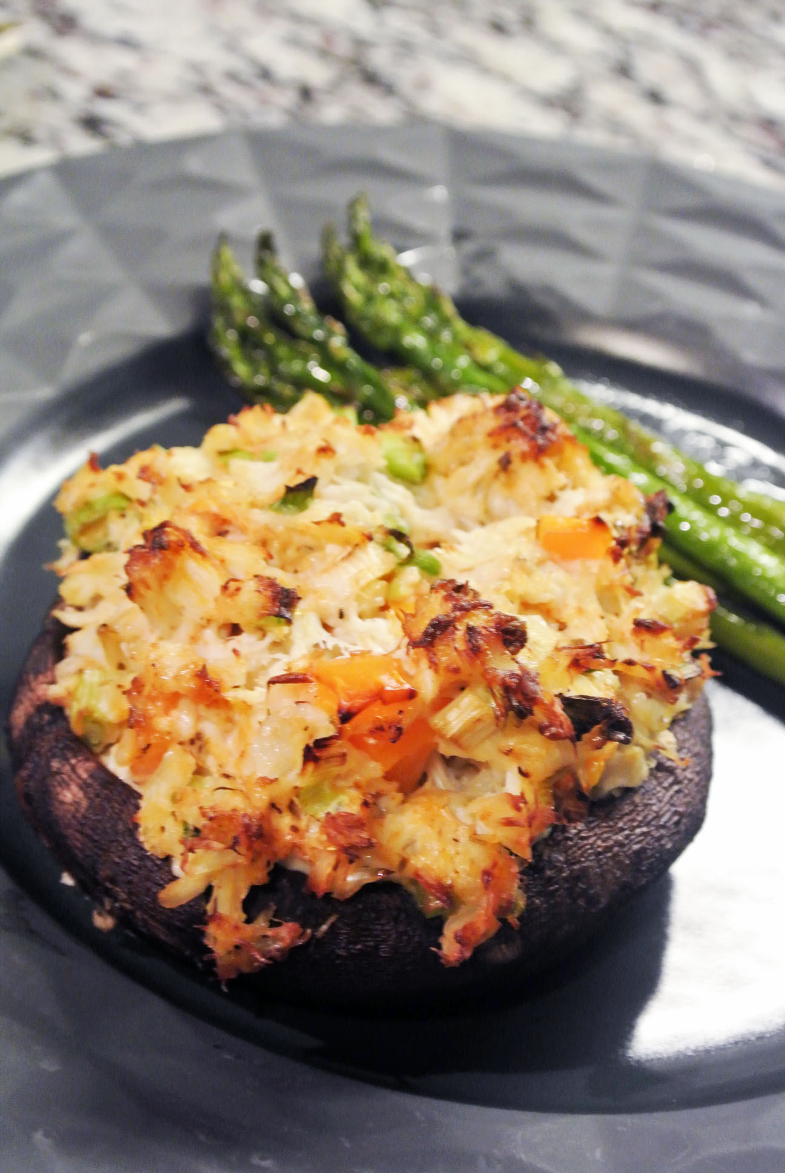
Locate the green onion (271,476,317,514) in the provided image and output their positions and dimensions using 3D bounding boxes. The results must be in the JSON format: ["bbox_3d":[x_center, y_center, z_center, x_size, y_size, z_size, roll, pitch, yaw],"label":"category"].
[{"bbox_3d":[-0.015,-0.014,0.298,0.007,0.005,0.004,8,41,0],"label":"green onion"}]

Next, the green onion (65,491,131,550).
[{"bbox_3d":[-0.044,-0.010,0.296,0.009,0.006,0.006,8,41,0],"label":"green onion"}]

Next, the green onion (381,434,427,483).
[{"bbox_3d":[0.002,-0.020,0.308,0.007,0.006,0.006,8,41,0],"label":"green onion"}]

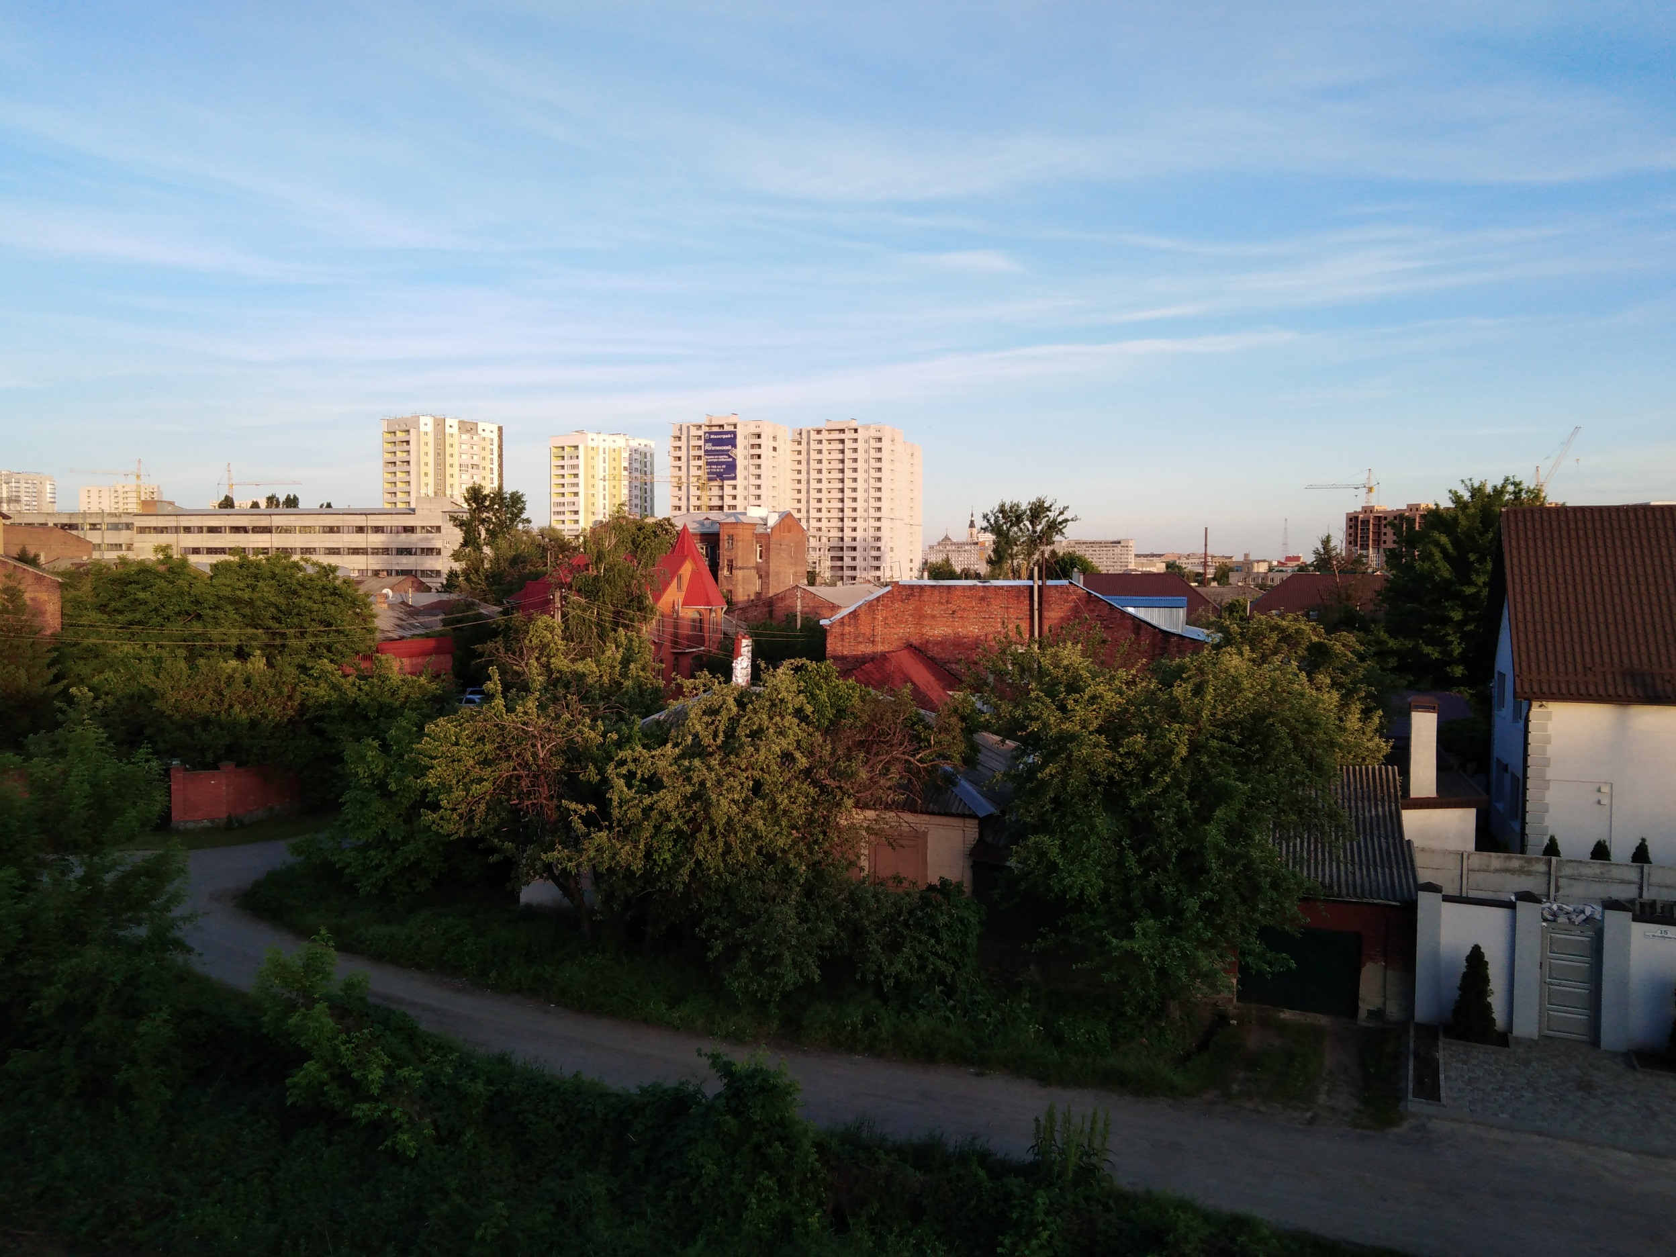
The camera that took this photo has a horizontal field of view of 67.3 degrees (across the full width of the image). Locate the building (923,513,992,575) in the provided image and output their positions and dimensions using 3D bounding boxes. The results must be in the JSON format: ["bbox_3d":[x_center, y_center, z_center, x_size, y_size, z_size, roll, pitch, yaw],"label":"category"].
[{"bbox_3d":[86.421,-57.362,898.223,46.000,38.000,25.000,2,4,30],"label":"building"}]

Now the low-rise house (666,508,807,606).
[{"bbox_3d":[-14.057,-7.677,176.518,16.500,17.260,11.500,2,3,25],"label":"low-rise house"}]

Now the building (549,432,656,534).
[{"bbox_3d":[-75.960,-37.031,406.410,18.020,49.500,28.510,2,4,37],"label":"building"}]

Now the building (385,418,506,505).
[{"bbox_3d":[-116.478,-34.193,370.610,18.500,51.650,28.000,2,3,38],"label":"building"}]

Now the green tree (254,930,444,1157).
[{"bbox_3d":[-6.930,5.908,17.838,2.400,3.230,2.200,-1,3,-20],"label":"green tree"}]

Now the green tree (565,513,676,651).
[{"bbox_3d":[-10.818,0.094,62.092,5.400,11.830,5.200,-1,3,-10],"label":"green tree"}]

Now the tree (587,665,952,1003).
[{"bbox_3d":[-1.501,4.175,27.513,7.600,6.790,6.500,0,3,-3],"label":"tree"}]

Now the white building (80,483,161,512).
[{"bbox_3d":[-367.021,-49.003,643.307,38.000,48.310,16.000,-1,3,-15],"label":"white building"}]

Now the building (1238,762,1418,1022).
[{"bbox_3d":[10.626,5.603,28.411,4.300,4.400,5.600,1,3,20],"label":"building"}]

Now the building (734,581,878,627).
[{"bbox_3d":[0.000,0.330,96.653,10.800,7.700,18.500,1,3,18],"label":"building"}]

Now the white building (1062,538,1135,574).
[{"bbox_3d":[176.728,-44.828,870.417,52.000,32.270,15.000,2,3,37],"label":"white building"}]

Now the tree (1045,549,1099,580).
[{"bbox_3d":[29.158,-4.125,159.966,7.500,12.200,7.500,1,3,10],"label":"tree"}]

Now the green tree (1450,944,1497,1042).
[{"bbox_3d":[12.303,7.003,24.334,0.800,1.800,0.780,2,3,27],"label":"green tree"}]

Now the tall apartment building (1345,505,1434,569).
[{"bbox_3d":[212.102,-28.627,477.433,15.000,35.300,33.000,-2,4,-44],"label":"tall apartment building"}]

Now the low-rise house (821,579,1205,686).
[{"bbox_3d":[8.803,2.277,53.413,15.150,8.620,12.000,2,3,25],"label":"low-rise house"}]

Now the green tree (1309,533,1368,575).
[{"bbox_3d":[45.327,-2.288,114.999,5.200,12.740,5.200,1,3,21],"label":"green tree"}]

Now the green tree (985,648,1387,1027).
[{"bbox_3d":[7.024,4.000,25.801,7.900,7.610,7.200,1,3,15],"label":"green tree"}]

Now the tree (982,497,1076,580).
[{"bbox_3d":[17.514,-4.329,114.932,8.600,15.070,8.000,0,3,0],"label":"tree"}]

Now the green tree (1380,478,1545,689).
[{"bbox_3d":[23.937,0.503,48.094,6.800,12.500,6.500,1,3,26],"label":"green tree"}]

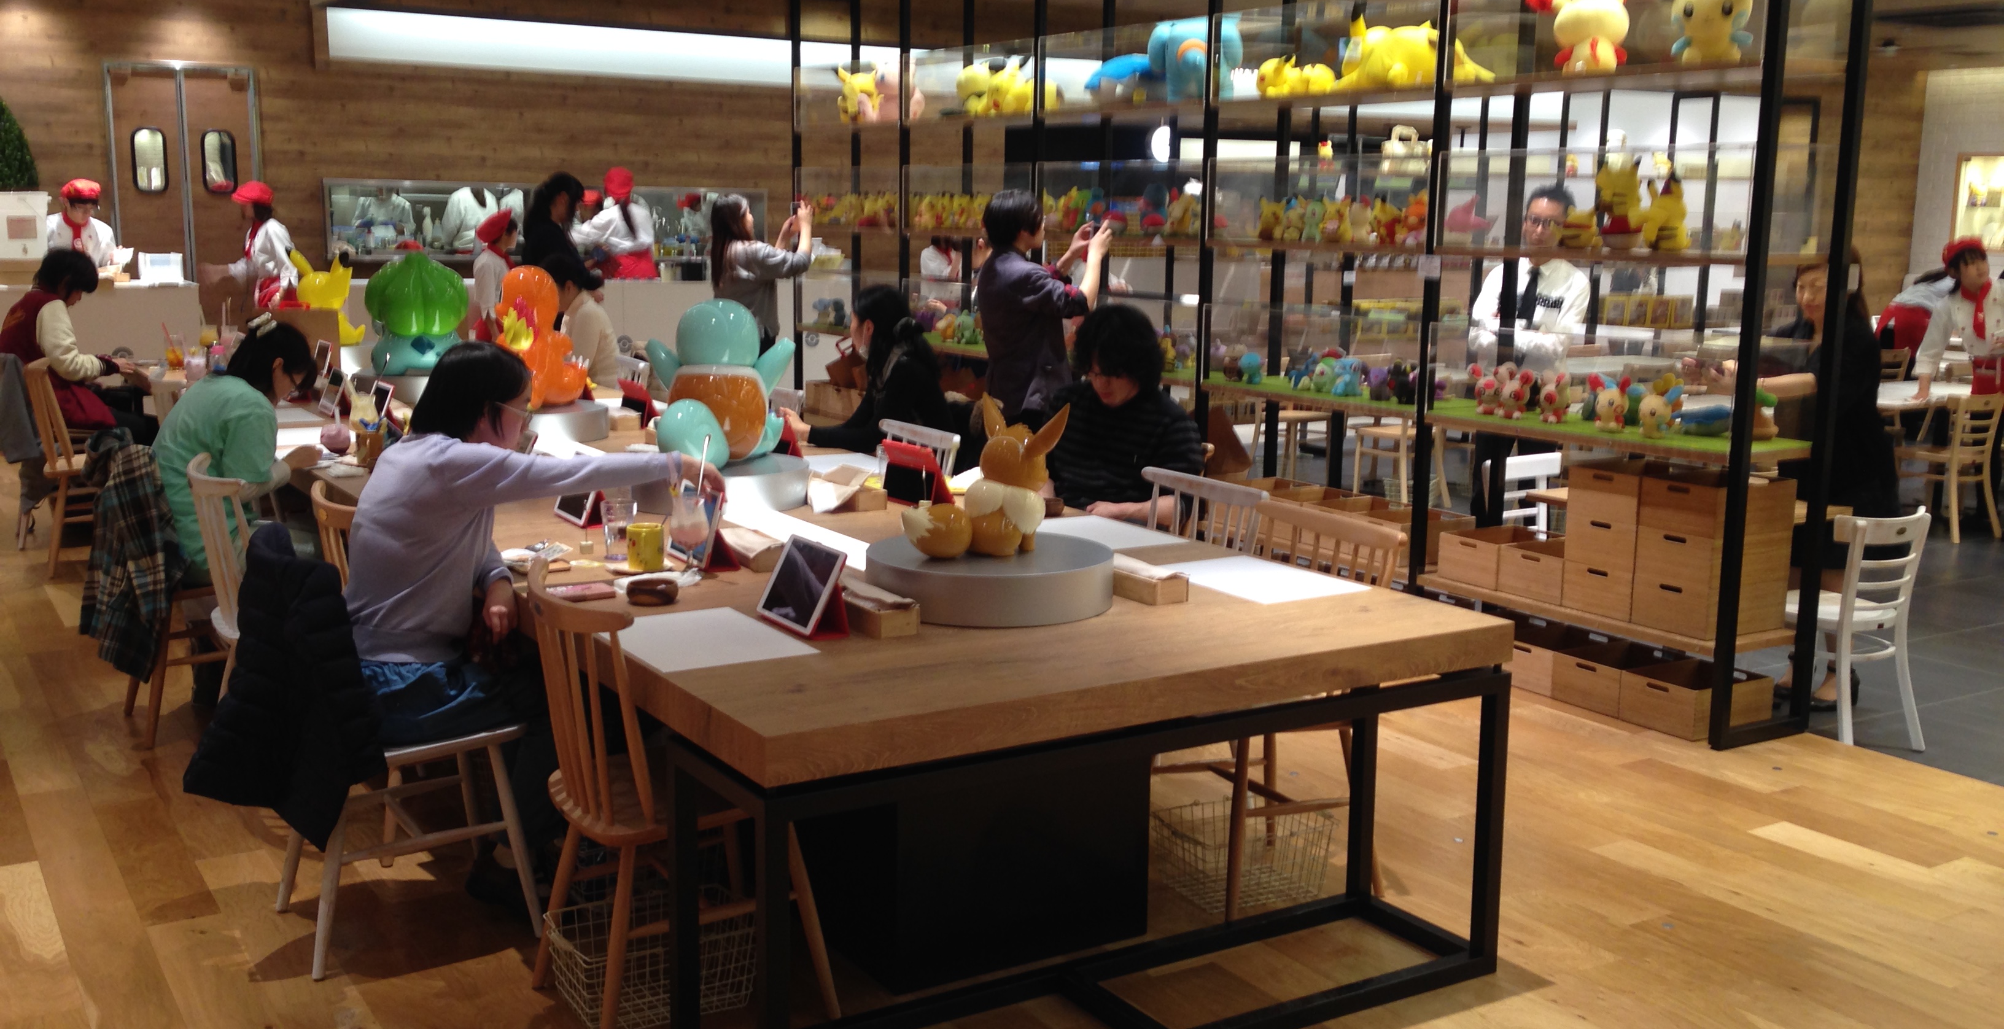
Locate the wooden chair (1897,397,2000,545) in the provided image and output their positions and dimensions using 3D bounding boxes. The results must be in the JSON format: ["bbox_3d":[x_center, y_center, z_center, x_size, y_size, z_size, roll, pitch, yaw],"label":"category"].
[{"bbox_3d":[4.890,-0.278,9.900,0.440,0.740,0.480,-5,12,-31],"label":"wooden chair"}]

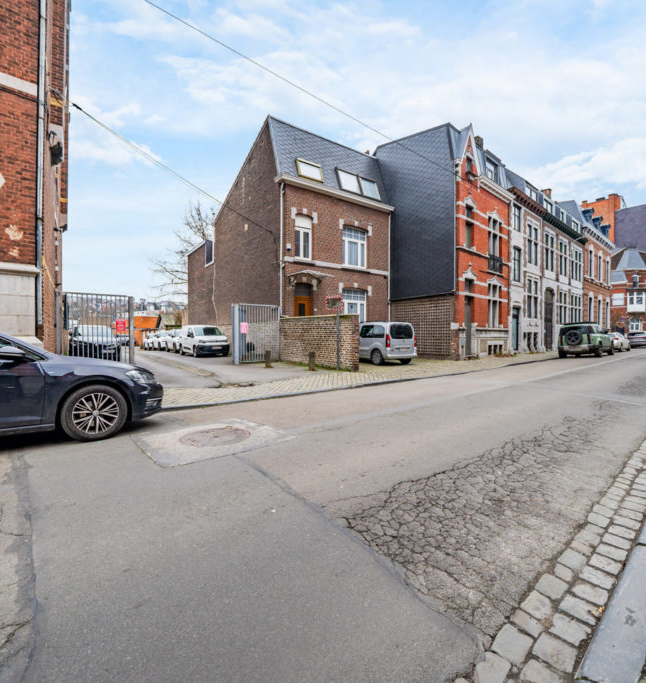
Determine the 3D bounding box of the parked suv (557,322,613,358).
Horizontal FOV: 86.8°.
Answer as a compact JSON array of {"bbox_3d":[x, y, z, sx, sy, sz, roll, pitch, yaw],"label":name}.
[{"bbox_3d":[17.200,-0.050,22.250,4.850,2.000,2.000,0,0,-39],"label":"parked suv"}]

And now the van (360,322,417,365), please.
[{"bbox_3d":[2.190,0.100,15.900,1.850,1.810,4.380,0,0,-34],"label":"van"}]

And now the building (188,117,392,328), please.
[{"bbox_3d":[-4.373,-5.258,26.629,7.450,12.580,19.440,0,0,-34],"label":"building"}]

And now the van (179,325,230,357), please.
[{"bbox_3d":[-7.180,-0.020,20.600,1.900,1.830,4.400,0,0,-34],"label":"van"}]

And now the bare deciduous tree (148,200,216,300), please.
[{"bbox_3d":[-14.600,-7.400,40.000,11.000,17.000,11.000,0,0,-20],"label":"bare deciduous tree"}]

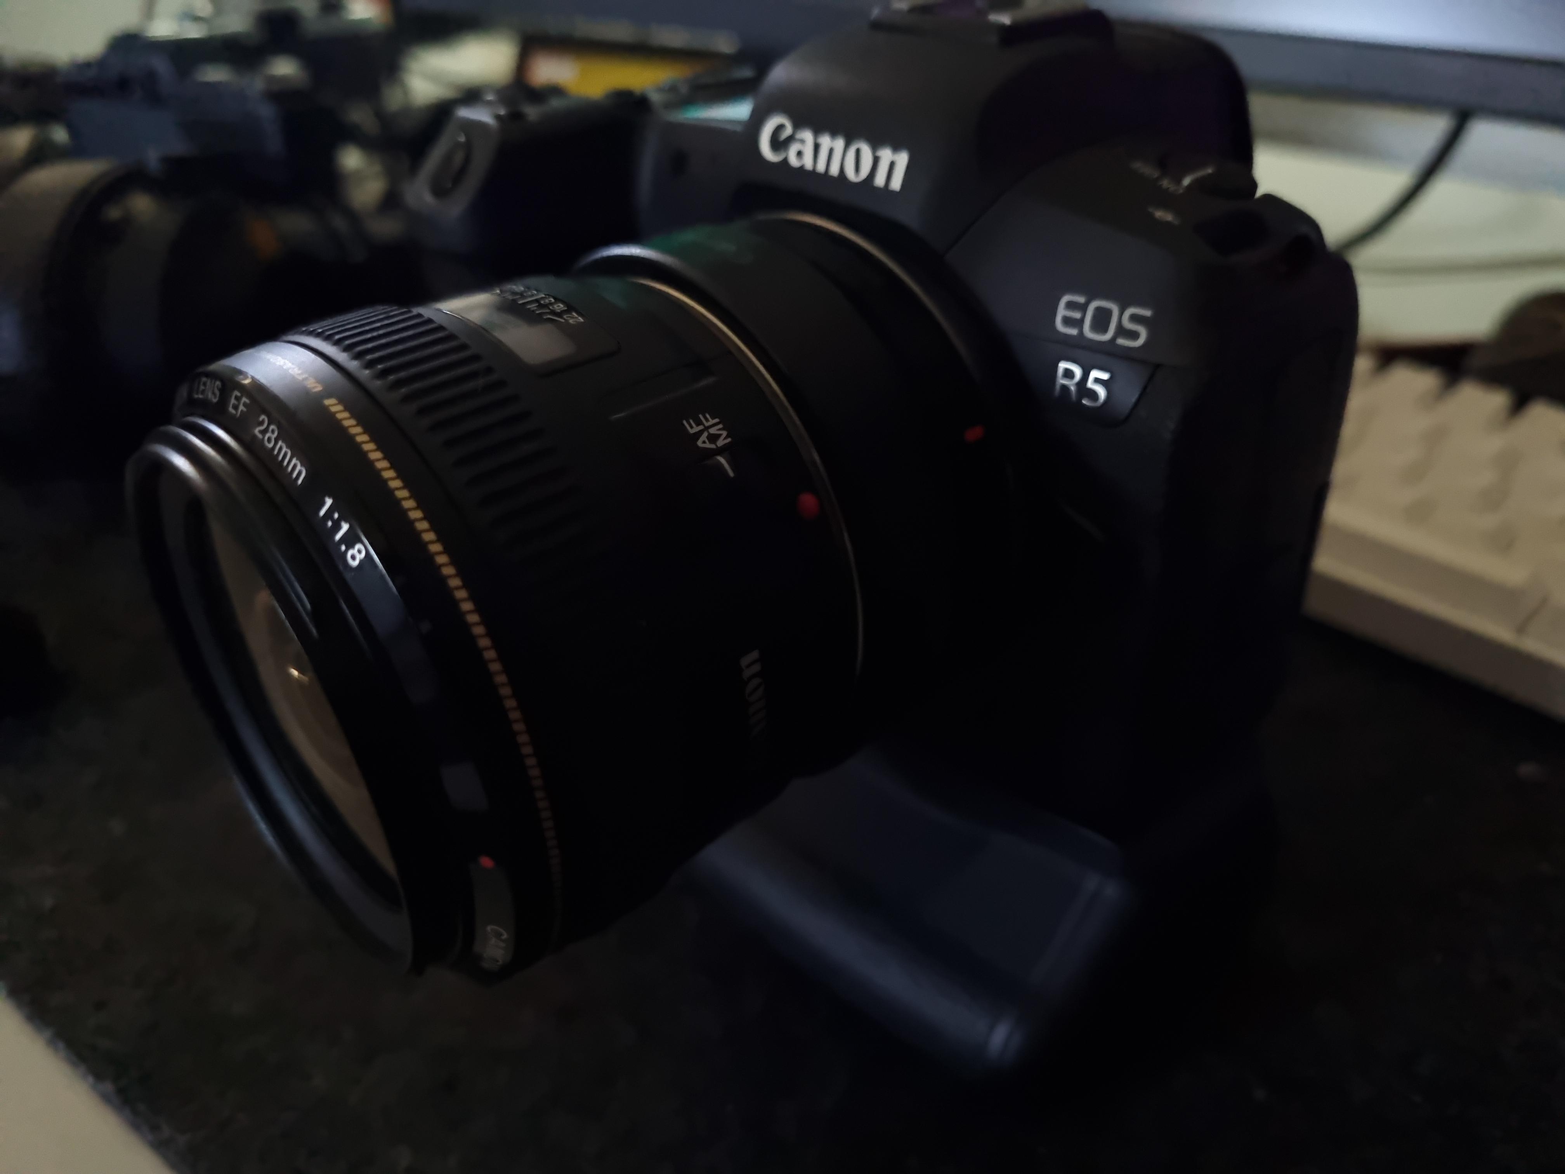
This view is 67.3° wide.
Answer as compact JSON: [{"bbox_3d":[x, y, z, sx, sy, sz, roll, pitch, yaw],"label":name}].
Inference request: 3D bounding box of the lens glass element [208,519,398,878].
[{"bbox_3d":[-0.049,0.011,0.126,0.010,0.048,0.048,-28,41,-34],"label":"lens glass element"}]

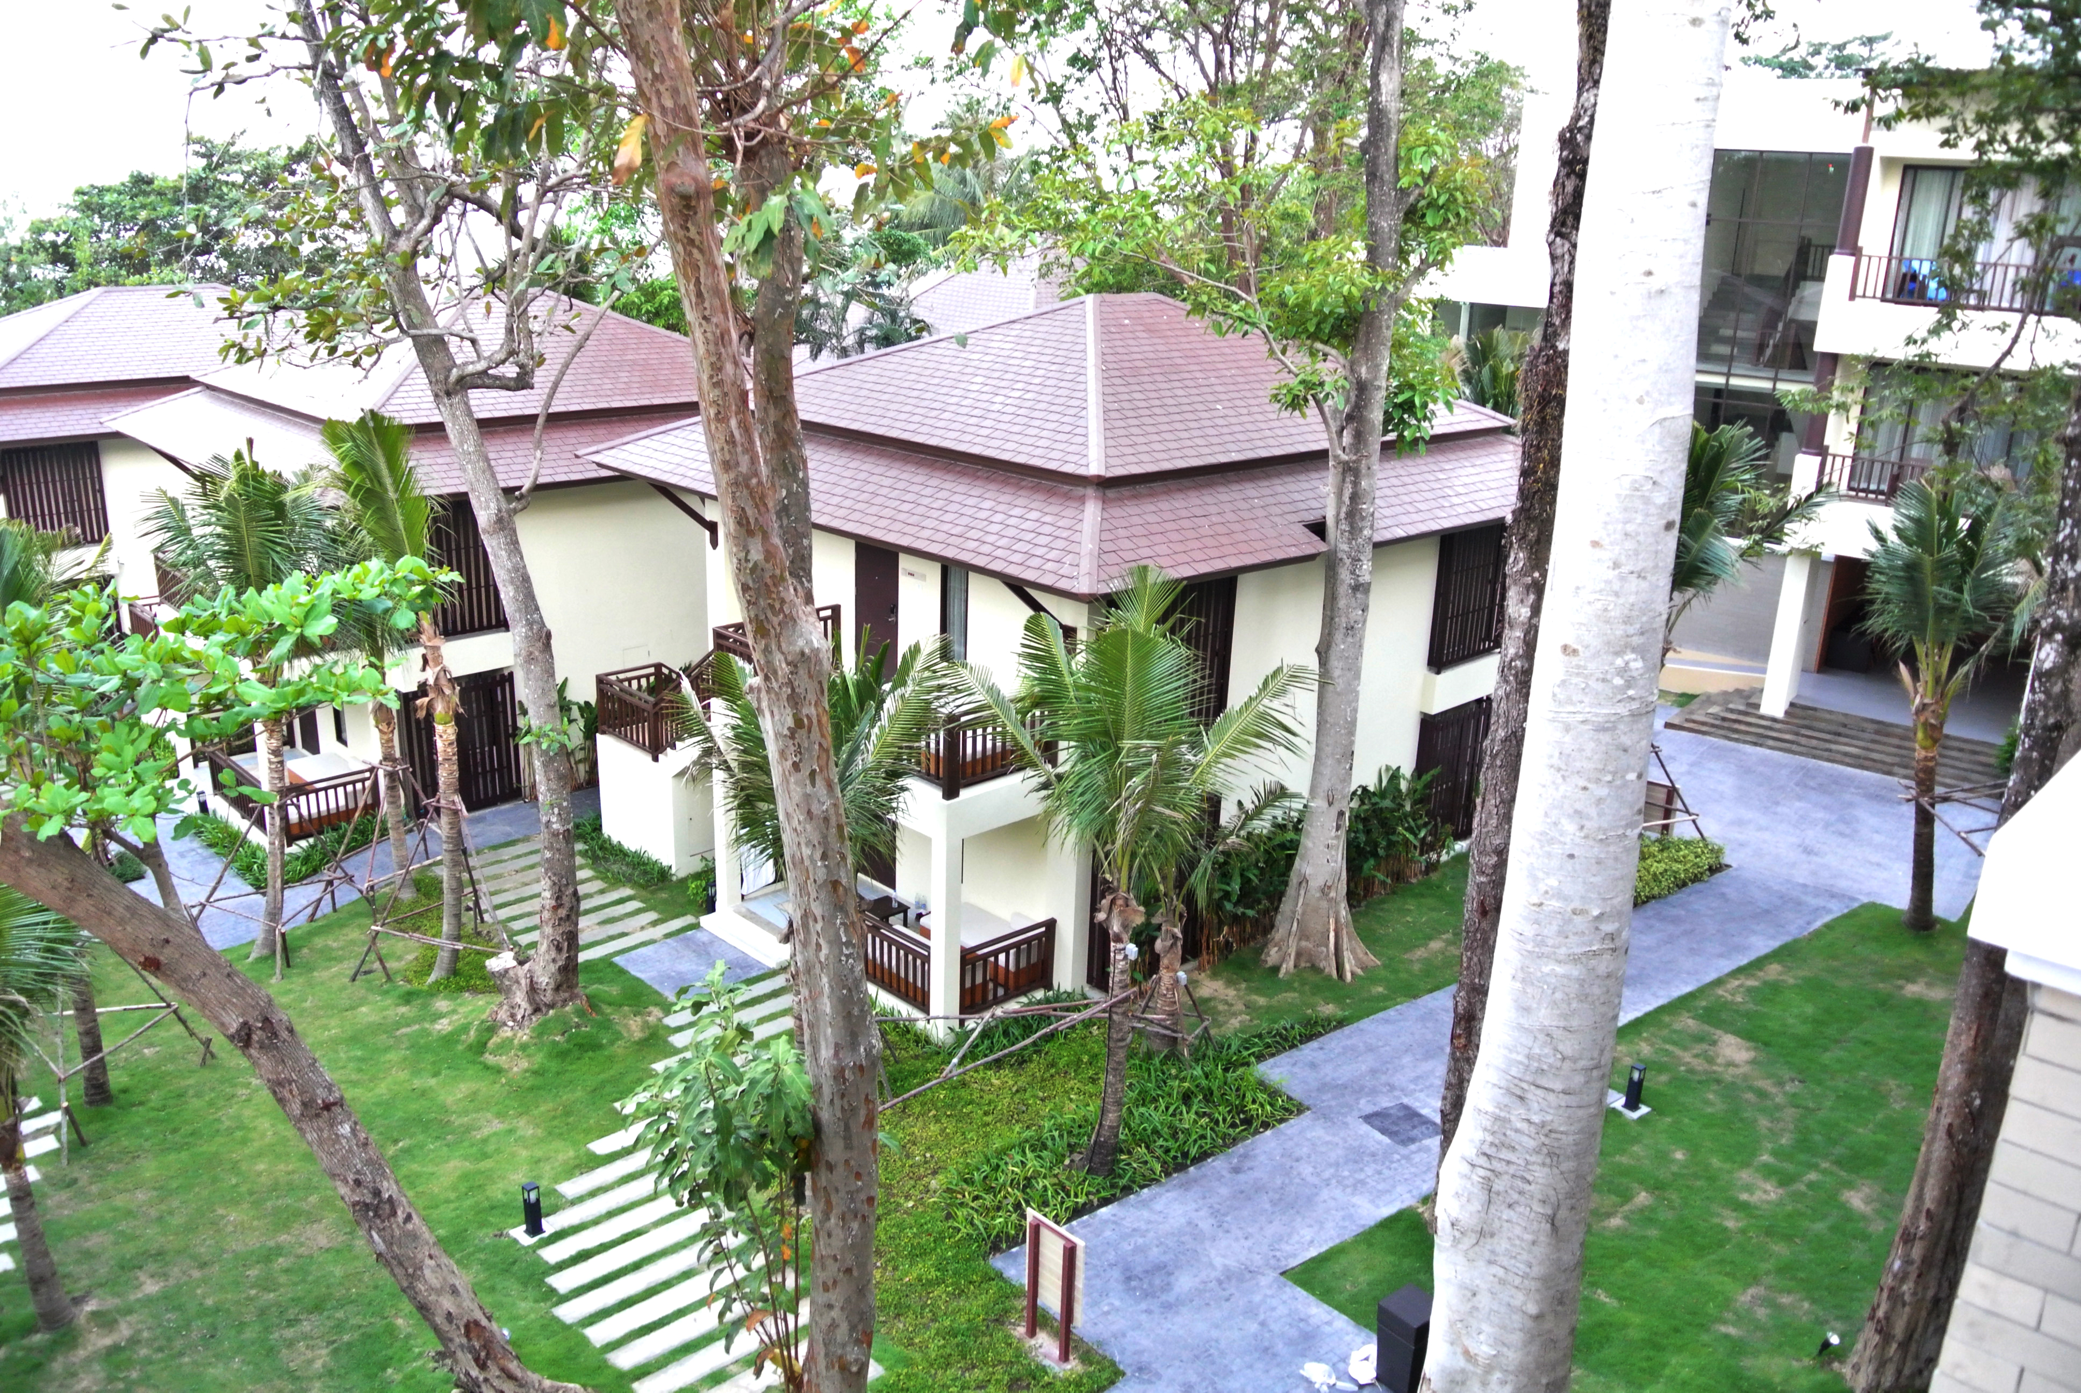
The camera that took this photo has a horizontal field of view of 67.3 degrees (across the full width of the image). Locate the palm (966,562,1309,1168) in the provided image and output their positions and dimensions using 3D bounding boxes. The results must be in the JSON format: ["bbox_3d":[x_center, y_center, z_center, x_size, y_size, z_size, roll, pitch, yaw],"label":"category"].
[{"bbox_3d":[0.832,1.937,15.515,3.600,6.458,3.400,3,17,3],"label":"palm"}]

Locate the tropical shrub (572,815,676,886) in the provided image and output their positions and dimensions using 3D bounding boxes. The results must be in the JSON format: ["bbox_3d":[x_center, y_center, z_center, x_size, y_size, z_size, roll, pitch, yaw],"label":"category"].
[{"bbox_3d":[-6.538,2.266,23.797,0.650,0.450,2.600,-14,23,-42],"label":"tropical shrub"}]

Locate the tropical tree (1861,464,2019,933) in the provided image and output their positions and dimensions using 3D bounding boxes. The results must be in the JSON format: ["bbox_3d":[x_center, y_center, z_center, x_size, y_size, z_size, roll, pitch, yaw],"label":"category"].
[{"bbox_3d":[12.561,0.129,22.475,2.600,6.660,2.600,12,20,30],"label":"tropical tree"}]

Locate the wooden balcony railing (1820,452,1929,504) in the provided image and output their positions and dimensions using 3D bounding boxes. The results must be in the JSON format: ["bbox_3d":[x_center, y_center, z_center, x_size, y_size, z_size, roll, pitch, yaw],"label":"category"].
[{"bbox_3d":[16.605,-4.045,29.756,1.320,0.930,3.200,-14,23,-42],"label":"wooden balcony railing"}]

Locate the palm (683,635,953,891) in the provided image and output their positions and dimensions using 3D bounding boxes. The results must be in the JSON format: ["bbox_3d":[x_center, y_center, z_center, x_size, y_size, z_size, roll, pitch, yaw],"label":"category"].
[{"bbox_3d":[-2.237,2.151,15.830,2.950,5.647,2.900,0,17,-8],"label":"palm"}]

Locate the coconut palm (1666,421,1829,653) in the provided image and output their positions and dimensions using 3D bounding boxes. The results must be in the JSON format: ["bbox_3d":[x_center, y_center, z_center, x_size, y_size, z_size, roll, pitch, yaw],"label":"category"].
[{"bbox_3d":[10.029,-0.699,24.395,4.000,6.937,3.800,9,18,21],"label":"coconut palm"}]

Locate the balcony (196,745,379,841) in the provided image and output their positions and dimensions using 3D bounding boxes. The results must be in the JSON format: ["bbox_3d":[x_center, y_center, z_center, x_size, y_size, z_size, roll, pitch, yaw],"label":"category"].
[{"bbox_3d":[-11.779,1.357,24.814,1.850,0.980,2.650,-14,23,-42],"label":"balcony"}]

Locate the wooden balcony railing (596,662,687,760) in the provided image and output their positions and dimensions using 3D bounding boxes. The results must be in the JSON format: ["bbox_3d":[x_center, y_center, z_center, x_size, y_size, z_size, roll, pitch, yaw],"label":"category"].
[{"bbox_3d":[-5.814,0.229,23.787,1.150,1.000,1.770,-14,23,-42],"label":"wooden balcony railing"}]

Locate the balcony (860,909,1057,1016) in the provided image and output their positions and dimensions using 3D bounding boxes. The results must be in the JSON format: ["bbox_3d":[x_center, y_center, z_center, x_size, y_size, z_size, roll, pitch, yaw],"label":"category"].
[{"bbox_3d":[-1.335,3.130,20.399,2.000,1.000,2.650,-14,23,-42],"label":"balcony"}]

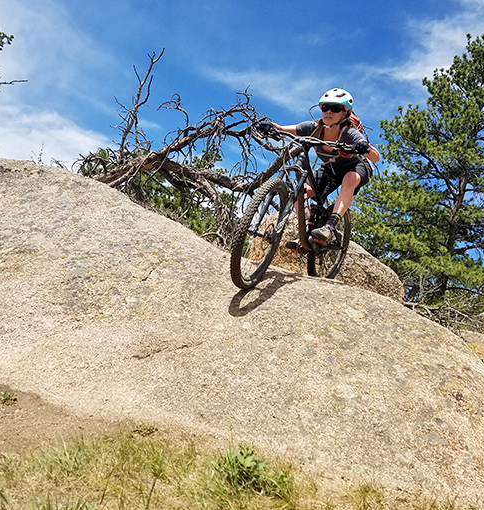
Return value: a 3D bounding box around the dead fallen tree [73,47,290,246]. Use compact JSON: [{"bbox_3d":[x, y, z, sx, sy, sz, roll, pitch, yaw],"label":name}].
[{"bbox_3d":[-0.562,-1.141,5.800,2.200,1.950,1.600,7,-3,0],"label":"dead fallen tree"}]

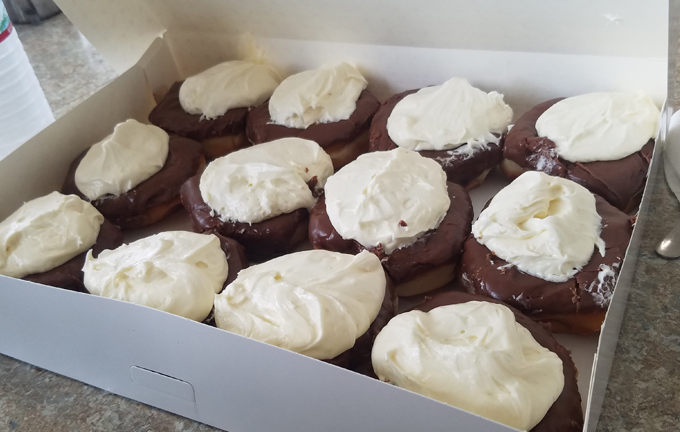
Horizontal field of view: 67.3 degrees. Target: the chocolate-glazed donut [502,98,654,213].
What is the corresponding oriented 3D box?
[{"bbox_3d":[0.154,-0.038,0.330,0.094,0.036,0.094,10,44,19],"label":"chocolate-glazed donut"}]

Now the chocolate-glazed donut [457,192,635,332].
[{"bbox_3d":[0.108,0.021,0.271,0.087,0.036,0.087,10,44,19],"label":"chocolate-glazed donut"}]

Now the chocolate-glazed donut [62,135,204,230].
[{"bbox_3d":[-0.147,-0.028,0.367,0.096,0.036,0.096,10,44,19],"label":"chocolate-glazed donut"}]

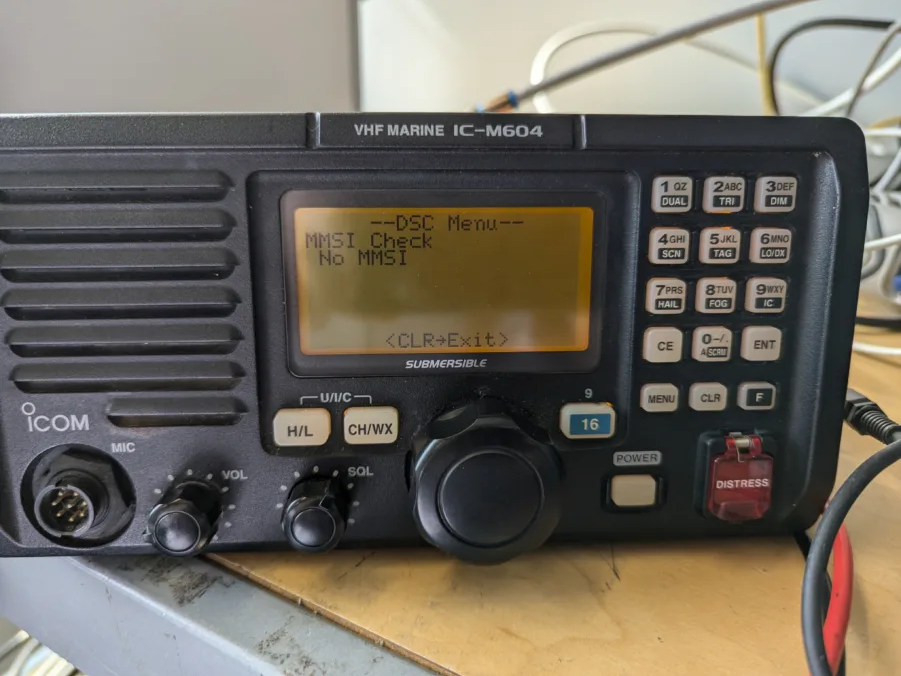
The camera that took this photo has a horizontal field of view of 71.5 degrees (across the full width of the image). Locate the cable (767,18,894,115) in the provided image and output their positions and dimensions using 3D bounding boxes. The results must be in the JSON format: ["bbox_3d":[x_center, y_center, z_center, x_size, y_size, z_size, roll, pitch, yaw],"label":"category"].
[{"bbox_3d":[0.244,-0.172,0.400,0.088,0.068,0.040,-1,10,-3],"label":"cable"}]

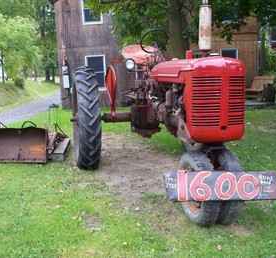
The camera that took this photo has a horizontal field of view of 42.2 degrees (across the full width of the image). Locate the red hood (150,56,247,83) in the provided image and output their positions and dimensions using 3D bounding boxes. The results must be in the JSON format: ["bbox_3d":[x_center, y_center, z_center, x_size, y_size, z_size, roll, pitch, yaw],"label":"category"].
[{"bbox_3d":[0.536,-0.592,3.619,0.480,0.250,1.450,-4,12,-13],"label":"red hood"}]

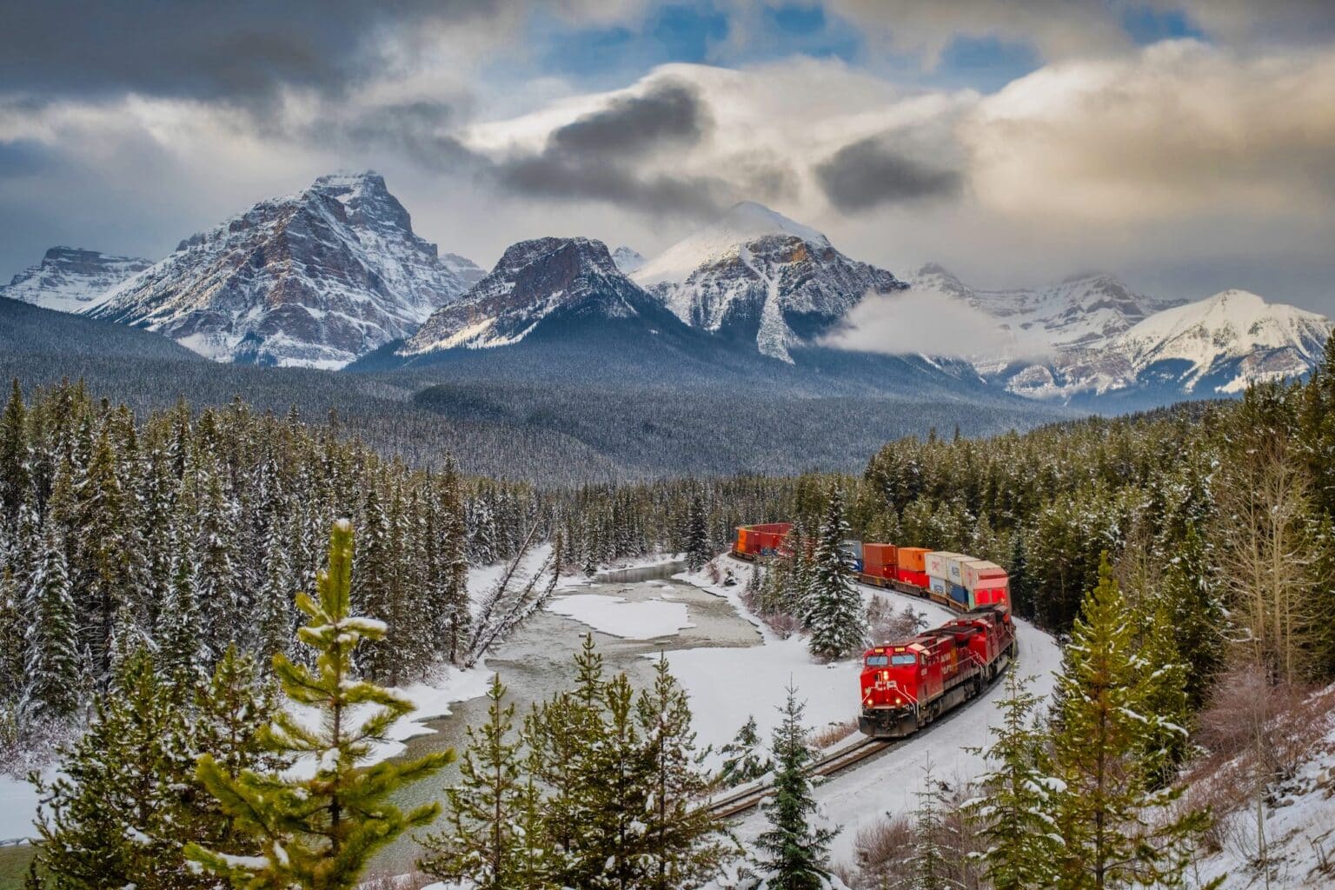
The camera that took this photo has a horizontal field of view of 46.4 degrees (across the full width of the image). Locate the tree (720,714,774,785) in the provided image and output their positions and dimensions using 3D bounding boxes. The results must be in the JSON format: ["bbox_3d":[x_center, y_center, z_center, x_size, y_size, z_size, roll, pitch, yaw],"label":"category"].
[{"bbox_3d":[3.541,13.863,70.500,2.450,3.450,2.400,0,-2,0],"label":"tree"}]

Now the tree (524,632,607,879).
[{"bbox_3d":[-3.544,10.890,54.000,2.900,8.600,2.900,0,-2,0],"label":"tree"}]

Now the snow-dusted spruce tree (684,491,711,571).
[{"bbox_3d":[5.669,16.416,297.000,5.000,15.300,5.000,0,-2,0],"label":"snow-dusted spruce tree"}]

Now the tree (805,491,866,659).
[{"bbox_3d":[14.879,11.418,138.000,5.400,15.300,5.400,0,-2,0],"label":"tree"}]

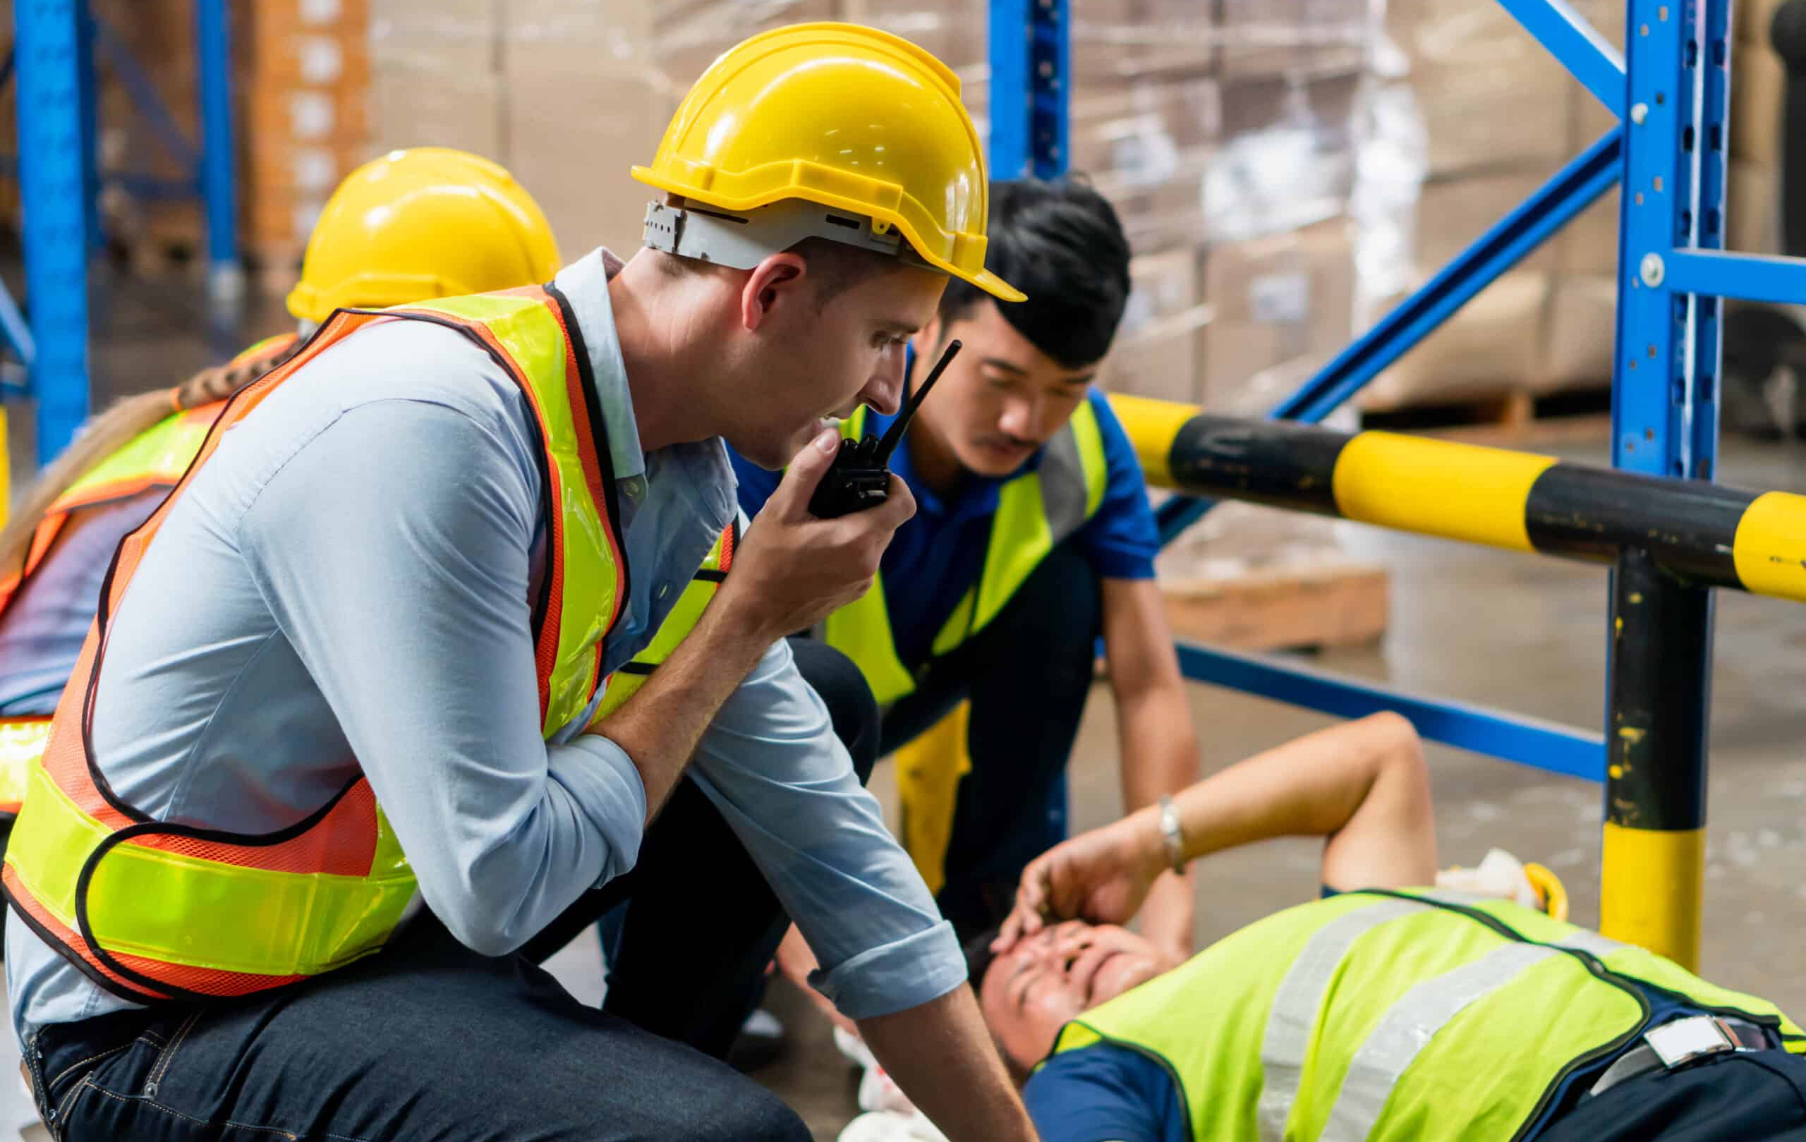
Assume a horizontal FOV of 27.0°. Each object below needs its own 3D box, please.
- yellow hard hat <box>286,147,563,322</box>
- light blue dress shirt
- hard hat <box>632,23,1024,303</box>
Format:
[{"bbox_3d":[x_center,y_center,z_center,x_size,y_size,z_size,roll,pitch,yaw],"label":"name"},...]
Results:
[{"bbox_3d":[-0.377,-0.262,3.060,0.285,0.165,0.220,8,12,22],"label":"yellow hard hat"},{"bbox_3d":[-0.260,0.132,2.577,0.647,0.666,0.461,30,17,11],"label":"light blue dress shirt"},{"bbox_3d":[-0.035,-0.285,2.560,0.285,0.165,0.220,15,8,-8],"label":"hard hat"}]

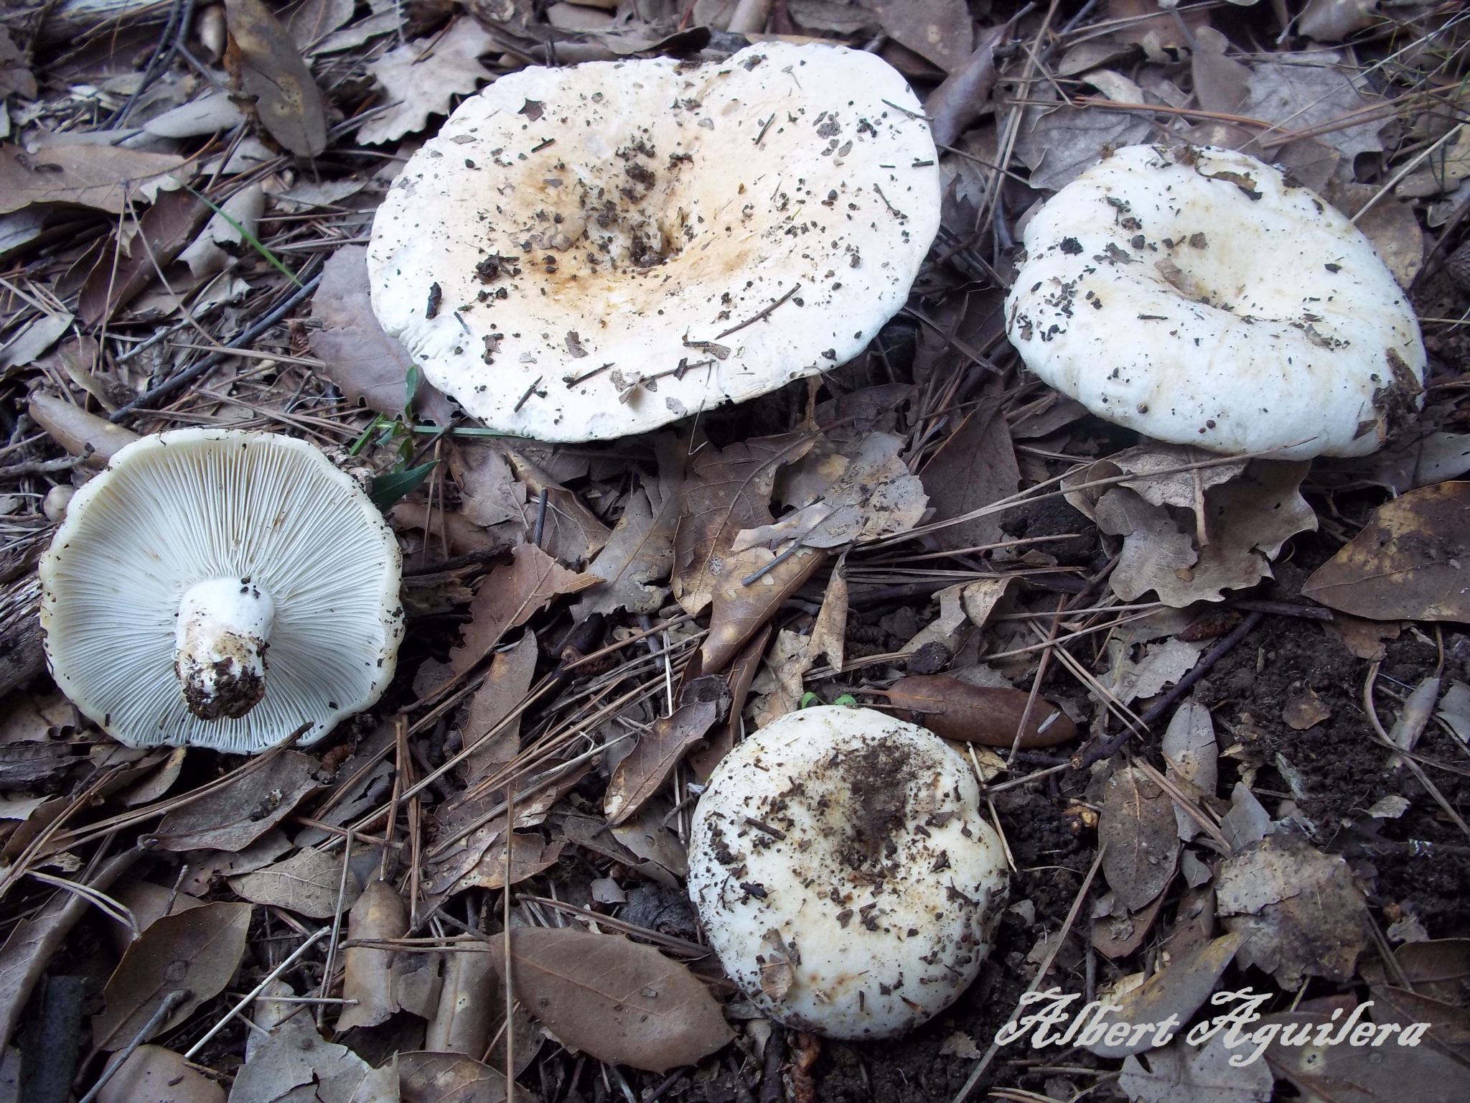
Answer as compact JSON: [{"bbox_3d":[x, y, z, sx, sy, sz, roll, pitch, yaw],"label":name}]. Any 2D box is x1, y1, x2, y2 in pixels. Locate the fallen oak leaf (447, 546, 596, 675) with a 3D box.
[{"bbox_3d":[-0.066,0.017,0.432,0.026,0.018,0.052,31,59,21],"label":"fallen oak leaf"}]

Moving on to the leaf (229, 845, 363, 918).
[{"bbox_3d":[-0.117,0.088,0.409,0.037,0.009,0.020,3,55,2],"label":"leaf"}]

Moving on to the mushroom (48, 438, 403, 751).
[{"bbox_3d":[-0.138,0.016,0.410,0.099,0.096,0.056,0,25,-19],"label":"mushroom"}]

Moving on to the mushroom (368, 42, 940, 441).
[{"bbox_3d":[-0.025,-0.083,0.498,0.178,0.065,0.174,0,55,0],"label":"mushroom"}]

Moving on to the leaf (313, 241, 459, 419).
[{"bbox_3d":[-0.118,-0.074,0.522,0.046,0.010,0.094,-27,59,-18],"label":"leaf"}]

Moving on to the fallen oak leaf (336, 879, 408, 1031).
[{"bbox_3d":[-0.092,0.103,0.393,0.017,0.014,0.040,-2,55,-1],"label":"fallen oak leaf"}]

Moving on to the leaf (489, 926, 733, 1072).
[{"bbox_3d":[-0.032,0.107,0.368,0.065,0.012,0.029,19,55,14],"label":"leaf"}]

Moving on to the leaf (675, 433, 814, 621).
[{"bbox_3d":[-0.002,-0.011,0.457,0.036,0.015,0.076,13,54,10],"label":"leaf"}]

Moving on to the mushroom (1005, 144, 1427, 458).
[{"bbox_3d":[0.152,-0.073,0.498,0.134,0.057,0.125,0,55,0],"label":"mushroom"}]

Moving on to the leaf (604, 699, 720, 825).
[{"bbox_3d":[-0.020,0.054,0.405,0.013,0.015,0.046,31,59,21],"label":"leaf"}]

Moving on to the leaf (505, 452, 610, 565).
[{"bbox_3d":[-0.057,-0.014,0.455,0.018,0.018,0.051,-31,59,-21],"label":"leaf"}]

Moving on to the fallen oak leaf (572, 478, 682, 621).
[{"bbox_3d":[-0.029,-0.003,0.473,0.028,0.012,0.060,15,56,11],"label":"fallen oak leaf"}]

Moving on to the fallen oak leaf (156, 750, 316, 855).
[{"bbox_3d":[-0.135,0.070,0.418,0.049,0.012,0.026,-27,59,-18],"label":"fallen oak leaf"}]

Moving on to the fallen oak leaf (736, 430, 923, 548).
[{"bbox_3d":[0.026,-0.014,0.449,0.062,0.018,0.042,-24,57,-17],"label":"fallen oak leaf"}]

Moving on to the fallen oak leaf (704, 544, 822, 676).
[{"bbox_3d":[0.006,0.010,0.433,0.025,0.018,0.063,32,59,22],"label":"fallen oak leaf"}]

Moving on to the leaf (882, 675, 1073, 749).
[{"bbox_3d":[0.066,0.043,0.414,0.053,0.013,0.020,11,54,8],"label":"leaf"}]

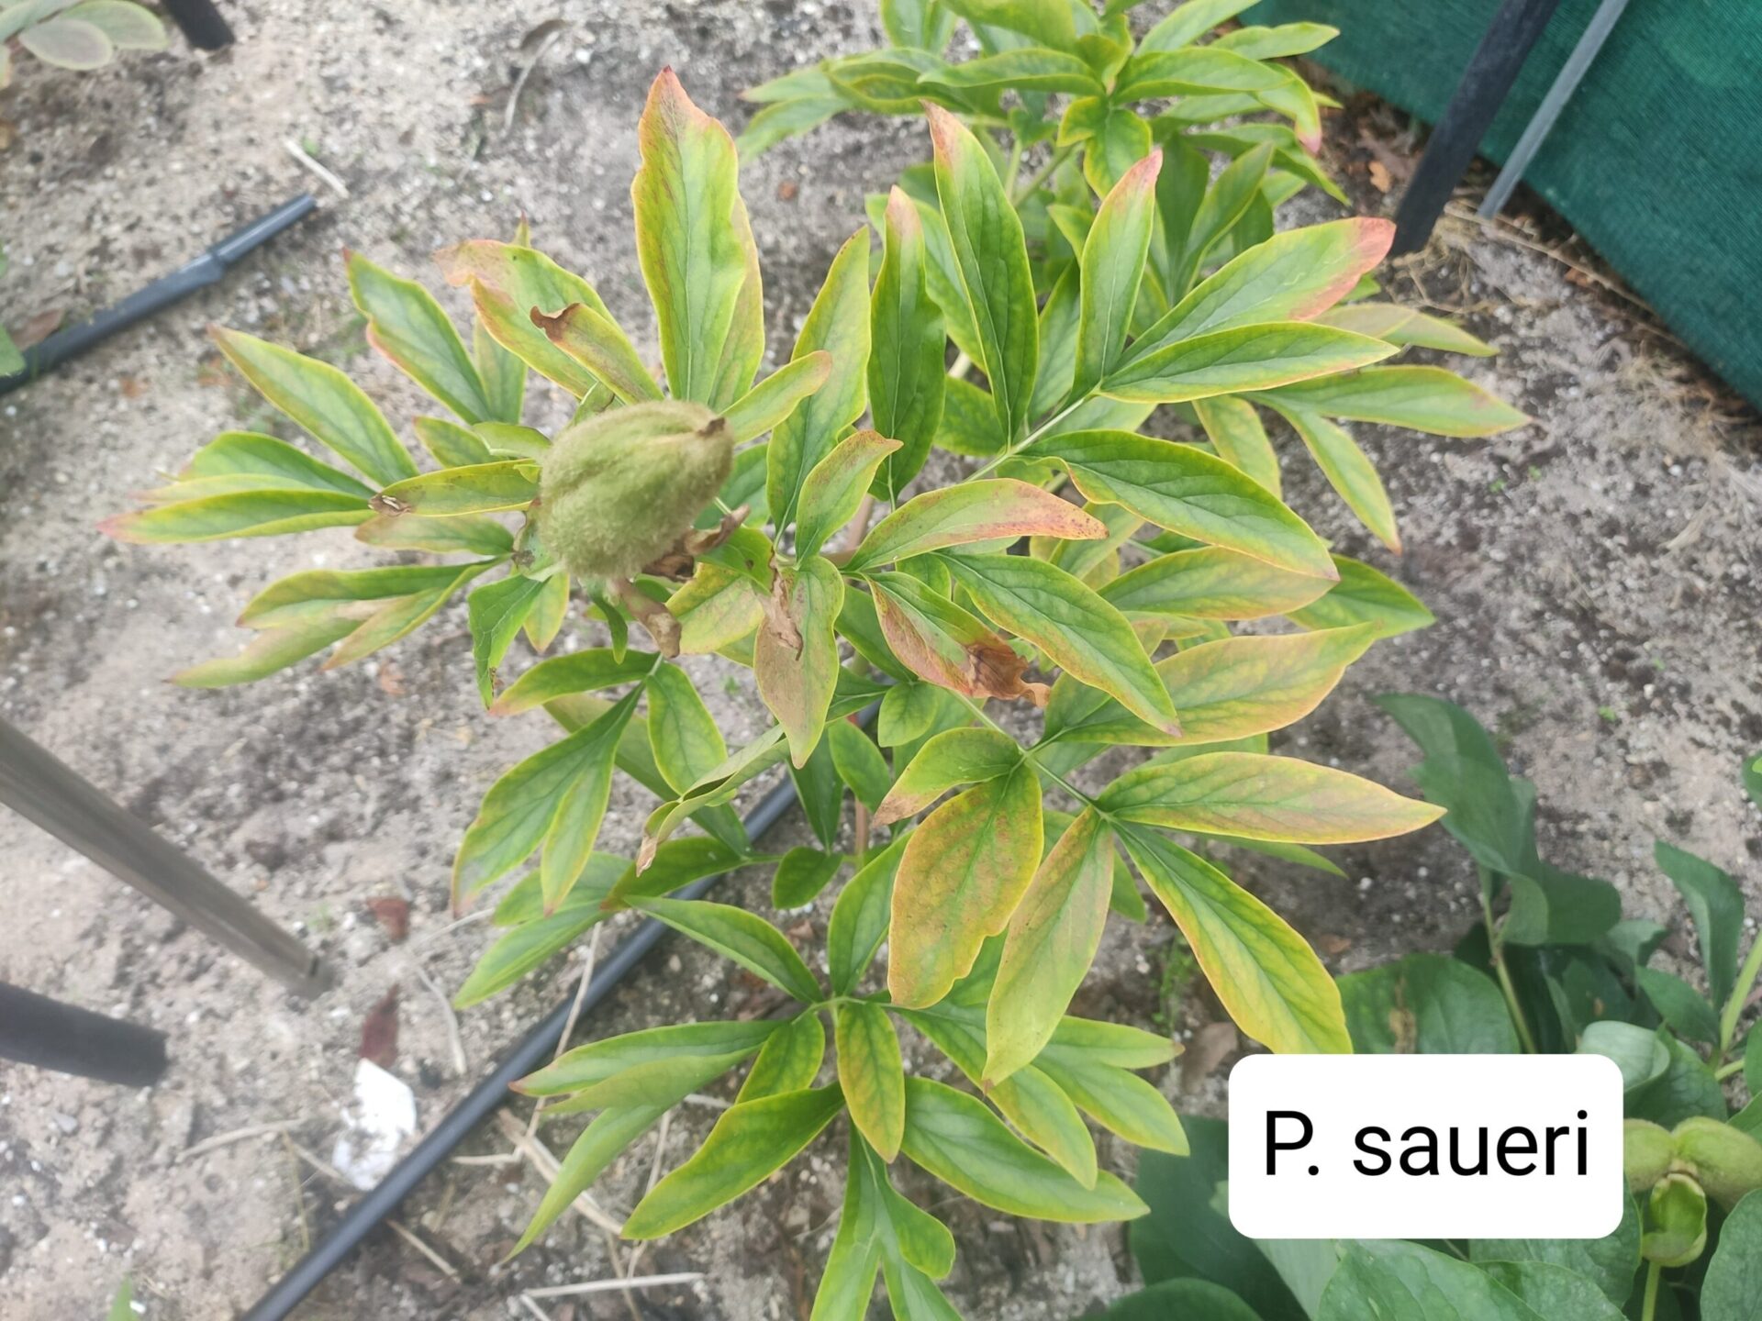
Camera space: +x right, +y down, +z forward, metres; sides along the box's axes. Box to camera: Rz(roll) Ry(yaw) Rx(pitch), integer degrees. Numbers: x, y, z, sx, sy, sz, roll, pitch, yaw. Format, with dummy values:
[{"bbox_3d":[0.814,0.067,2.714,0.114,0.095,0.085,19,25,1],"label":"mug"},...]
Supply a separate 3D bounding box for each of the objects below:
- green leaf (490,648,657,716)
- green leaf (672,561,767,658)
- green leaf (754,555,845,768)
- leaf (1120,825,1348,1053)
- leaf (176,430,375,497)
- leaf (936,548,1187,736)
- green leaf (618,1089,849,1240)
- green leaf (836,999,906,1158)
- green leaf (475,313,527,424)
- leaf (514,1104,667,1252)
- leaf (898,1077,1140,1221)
[{"bbox_3d":[-0.125,0.009,0.537,0.074,0.010,0.025,-15,61,10],"label":"green leaf"},{"bbox_3d":[-0.051,-0.017,0.417,0.039,0.012,0.027,-42,81,0],"label":"green leaf"},{"bbox_3d":[-0.024,0.000,0.415,0.027,0.016,0.066,3,81,-1],"label":"green leaf"},{"bbox_3d":[0.124,0.098,0.465,0.124,0.020,0.039,46,70,-7],"label":"leaf"},{"bbox_3d":[-0.242,-0.079,0.530,0.103,0.016,0.029,7,63,21],"label":"leaf"},{"bbox_3d":[0.059,-0.005,0.428,0.094,0.016,0.030,37,79,0],"label":"leaf"},{"bbox_3d":[-0.063,0.212,0.560,0.115,0.018,0.034,-35,67,6],"label":"green leaf"},{"bbox_3d":[-0.003,0.175,0.550,0.028,0.012,0.069,-18,90,-8],"label":"green leaf"},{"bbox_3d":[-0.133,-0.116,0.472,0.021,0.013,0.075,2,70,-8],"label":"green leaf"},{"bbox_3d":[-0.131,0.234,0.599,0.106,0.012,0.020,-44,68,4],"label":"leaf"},{"bbox_3d":[0.053,0.200,0.535,0.120,0.018,0.035,28,67,-5],"label":"leaf"}]

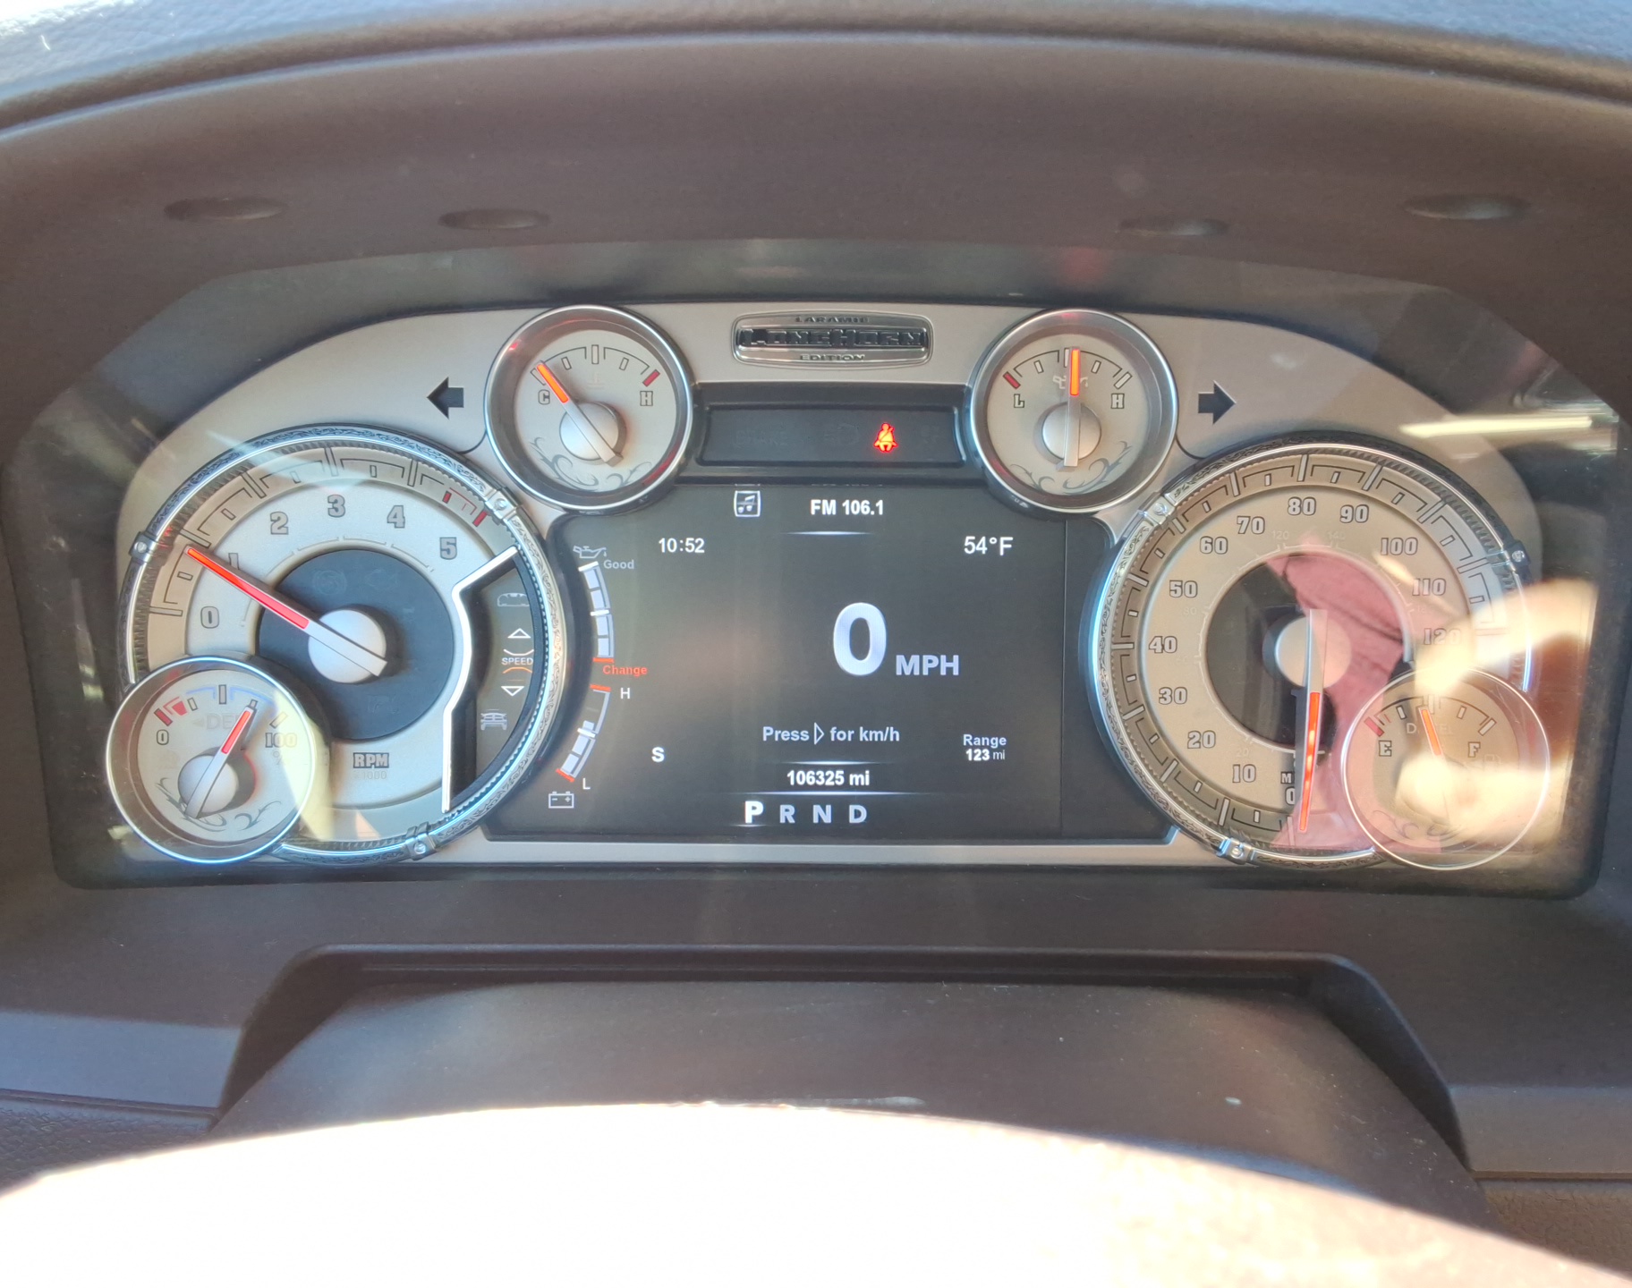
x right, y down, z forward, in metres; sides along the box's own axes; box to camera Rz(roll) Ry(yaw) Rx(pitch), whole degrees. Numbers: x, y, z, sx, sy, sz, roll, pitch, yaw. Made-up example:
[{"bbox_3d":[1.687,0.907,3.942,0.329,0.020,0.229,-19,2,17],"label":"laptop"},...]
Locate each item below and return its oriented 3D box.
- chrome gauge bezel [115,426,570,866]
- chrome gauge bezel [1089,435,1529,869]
[{"bbox_3d":[-0.116,0.001,0.348,0.109,0.109,0.020,0,3,0],"label":"chrome gauge bezel"},{"bbox_3d":[0.121,0.002,0.348,0.108,0.108,0.020,0,3,0],"label":"chrome gauge bezel"}]

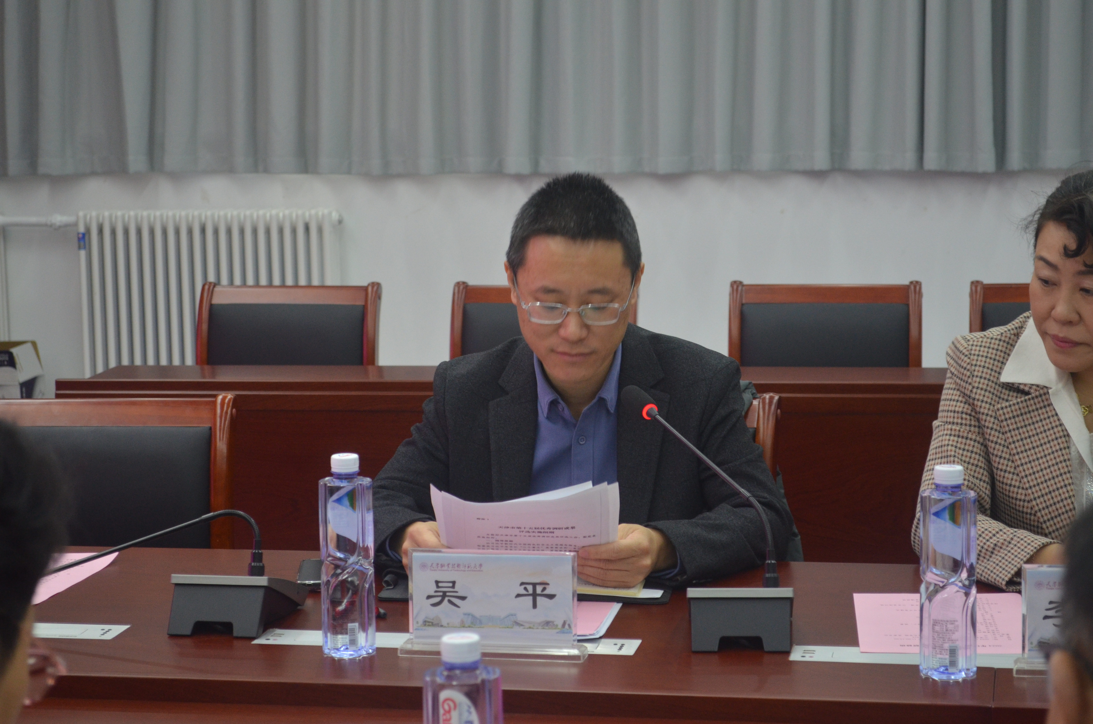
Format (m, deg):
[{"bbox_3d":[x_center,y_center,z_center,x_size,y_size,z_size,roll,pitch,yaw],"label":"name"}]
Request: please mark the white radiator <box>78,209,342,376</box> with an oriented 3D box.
[{"bbox_3d":[-1.098,-0.169,8.298,0.920,0.680,0.110,0,8,12],"label":"white radiator"}]

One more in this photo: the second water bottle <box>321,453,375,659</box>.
[{"bbox_3d":[-0.238,0.230,2.952,0.064,0.240,0.064,-2,8,-5],"label":"second water bottle"}]

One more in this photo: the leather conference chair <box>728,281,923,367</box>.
[{"bbox_3d":[0.606,0.311,5.662,0.540,0.940,0.580,0,8,14],"label":"leather conference chair"}]

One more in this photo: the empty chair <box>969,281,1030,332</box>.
[{"bbox_3d":[1.176,0.314,5.538,0.540,0.940,0.580,0,8,9],"label":"empty chair"}]

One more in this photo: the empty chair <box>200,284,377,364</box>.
[{"bbox_3d":[-0.697,0.304,5.947,0.540,0.940,0.580,1,8,18],"label":"empty chair"}]

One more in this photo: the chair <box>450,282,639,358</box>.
[{"bbox_3d":[-0.065,0.309,5.809,0.540,0.940,0.580,1,8,16],"label":"chair"}]

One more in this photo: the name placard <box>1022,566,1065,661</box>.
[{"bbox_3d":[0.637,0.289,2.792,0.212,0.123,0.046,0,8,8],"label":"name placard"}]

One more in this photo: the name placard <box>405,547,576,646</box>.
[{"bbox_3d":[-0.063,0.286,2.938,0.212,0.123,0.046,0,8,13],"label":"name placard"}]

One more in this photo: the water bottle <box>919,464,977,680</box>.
[{"bbox_3d":[0.450,0.235,2.783,0.064,0.240,0.064,0,8,9],"label":"water bottle"}]

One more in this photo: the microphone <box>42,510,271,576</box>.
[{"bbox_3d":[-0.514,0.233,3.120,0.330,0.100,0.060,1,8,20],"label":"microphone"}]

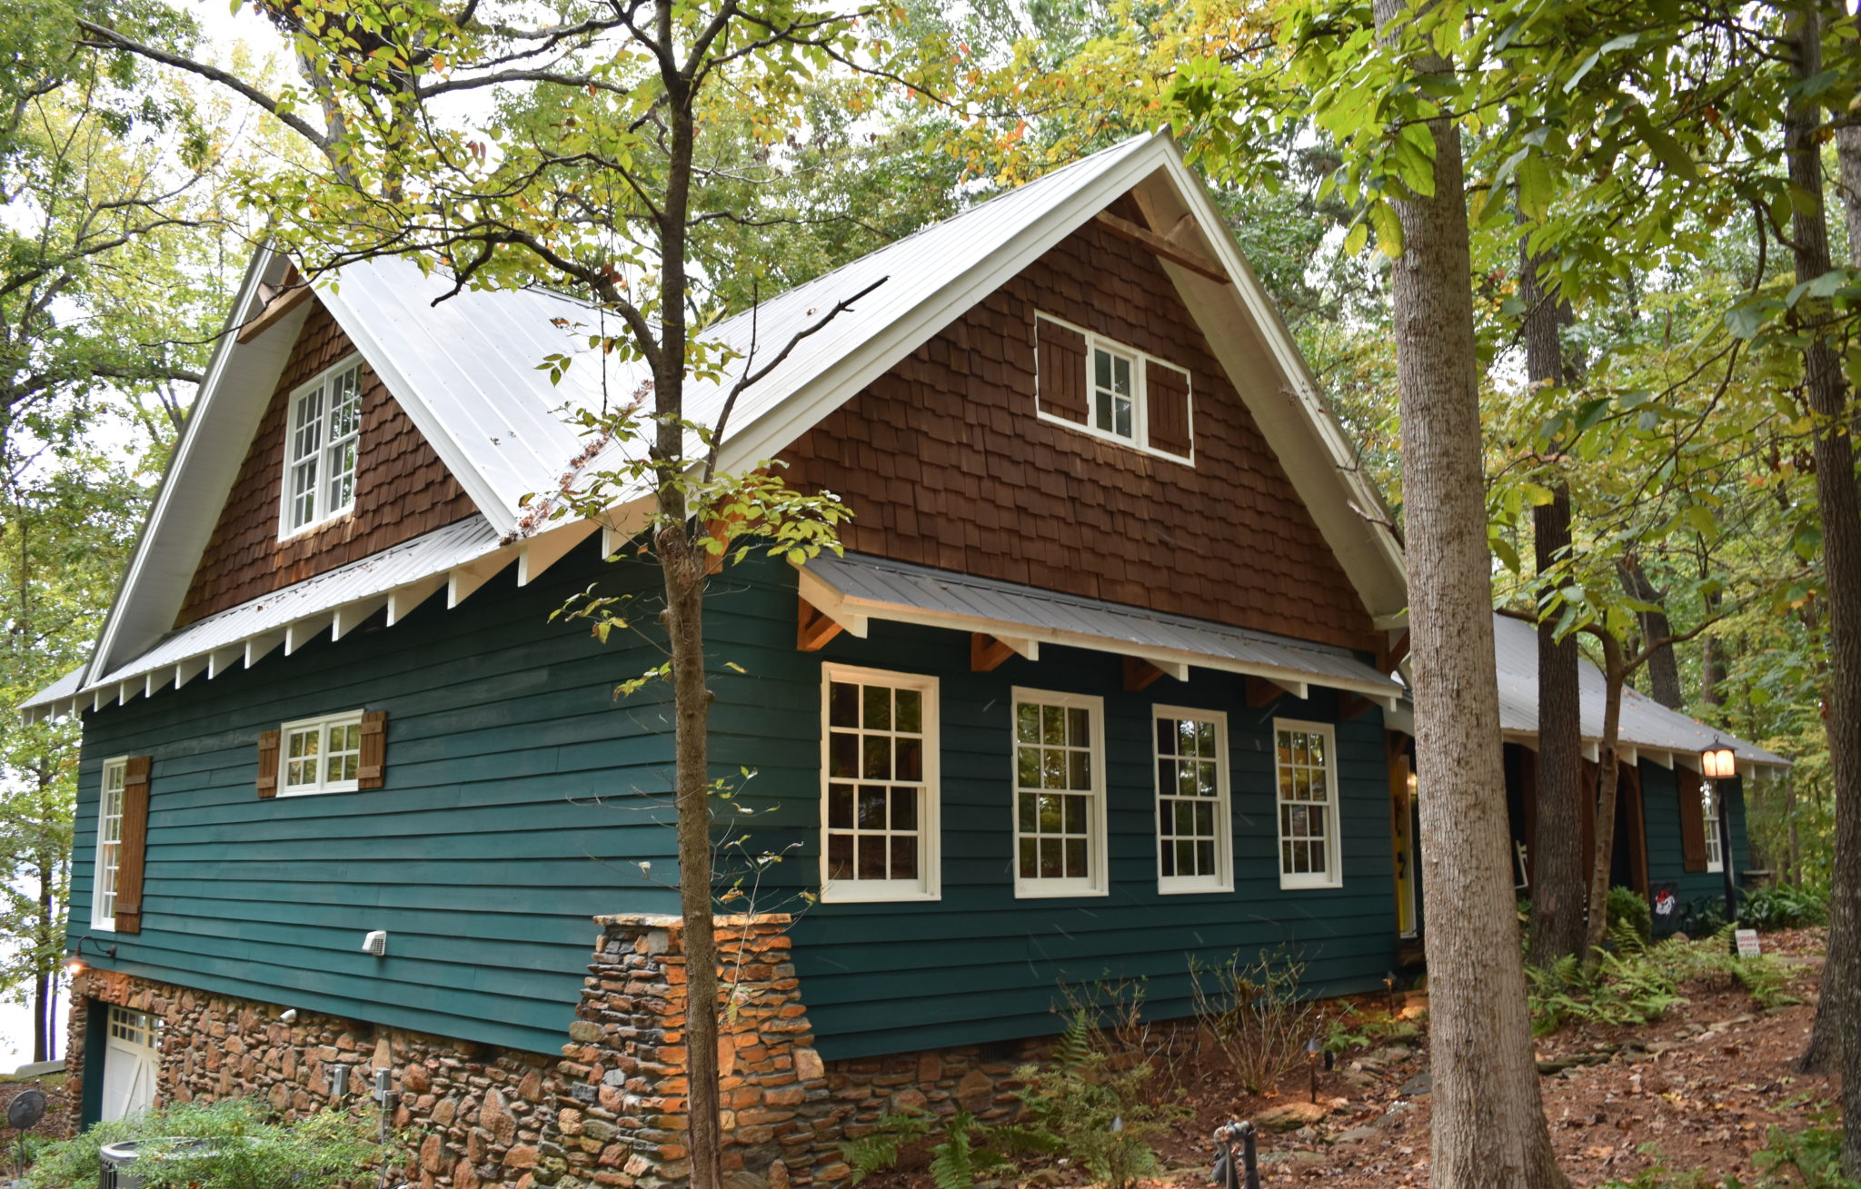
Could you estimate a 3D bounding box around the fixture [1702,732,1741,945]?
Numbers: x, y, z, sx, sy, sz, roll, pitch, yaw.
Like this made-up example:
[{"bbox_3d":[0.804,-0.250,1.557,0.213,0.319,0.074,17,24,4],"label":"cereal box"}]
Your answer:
[{"bbox_3d":[7.847,2.444,13.706,0.260,2.085,0.260,0,-11,-4],"label":"fixture"}]

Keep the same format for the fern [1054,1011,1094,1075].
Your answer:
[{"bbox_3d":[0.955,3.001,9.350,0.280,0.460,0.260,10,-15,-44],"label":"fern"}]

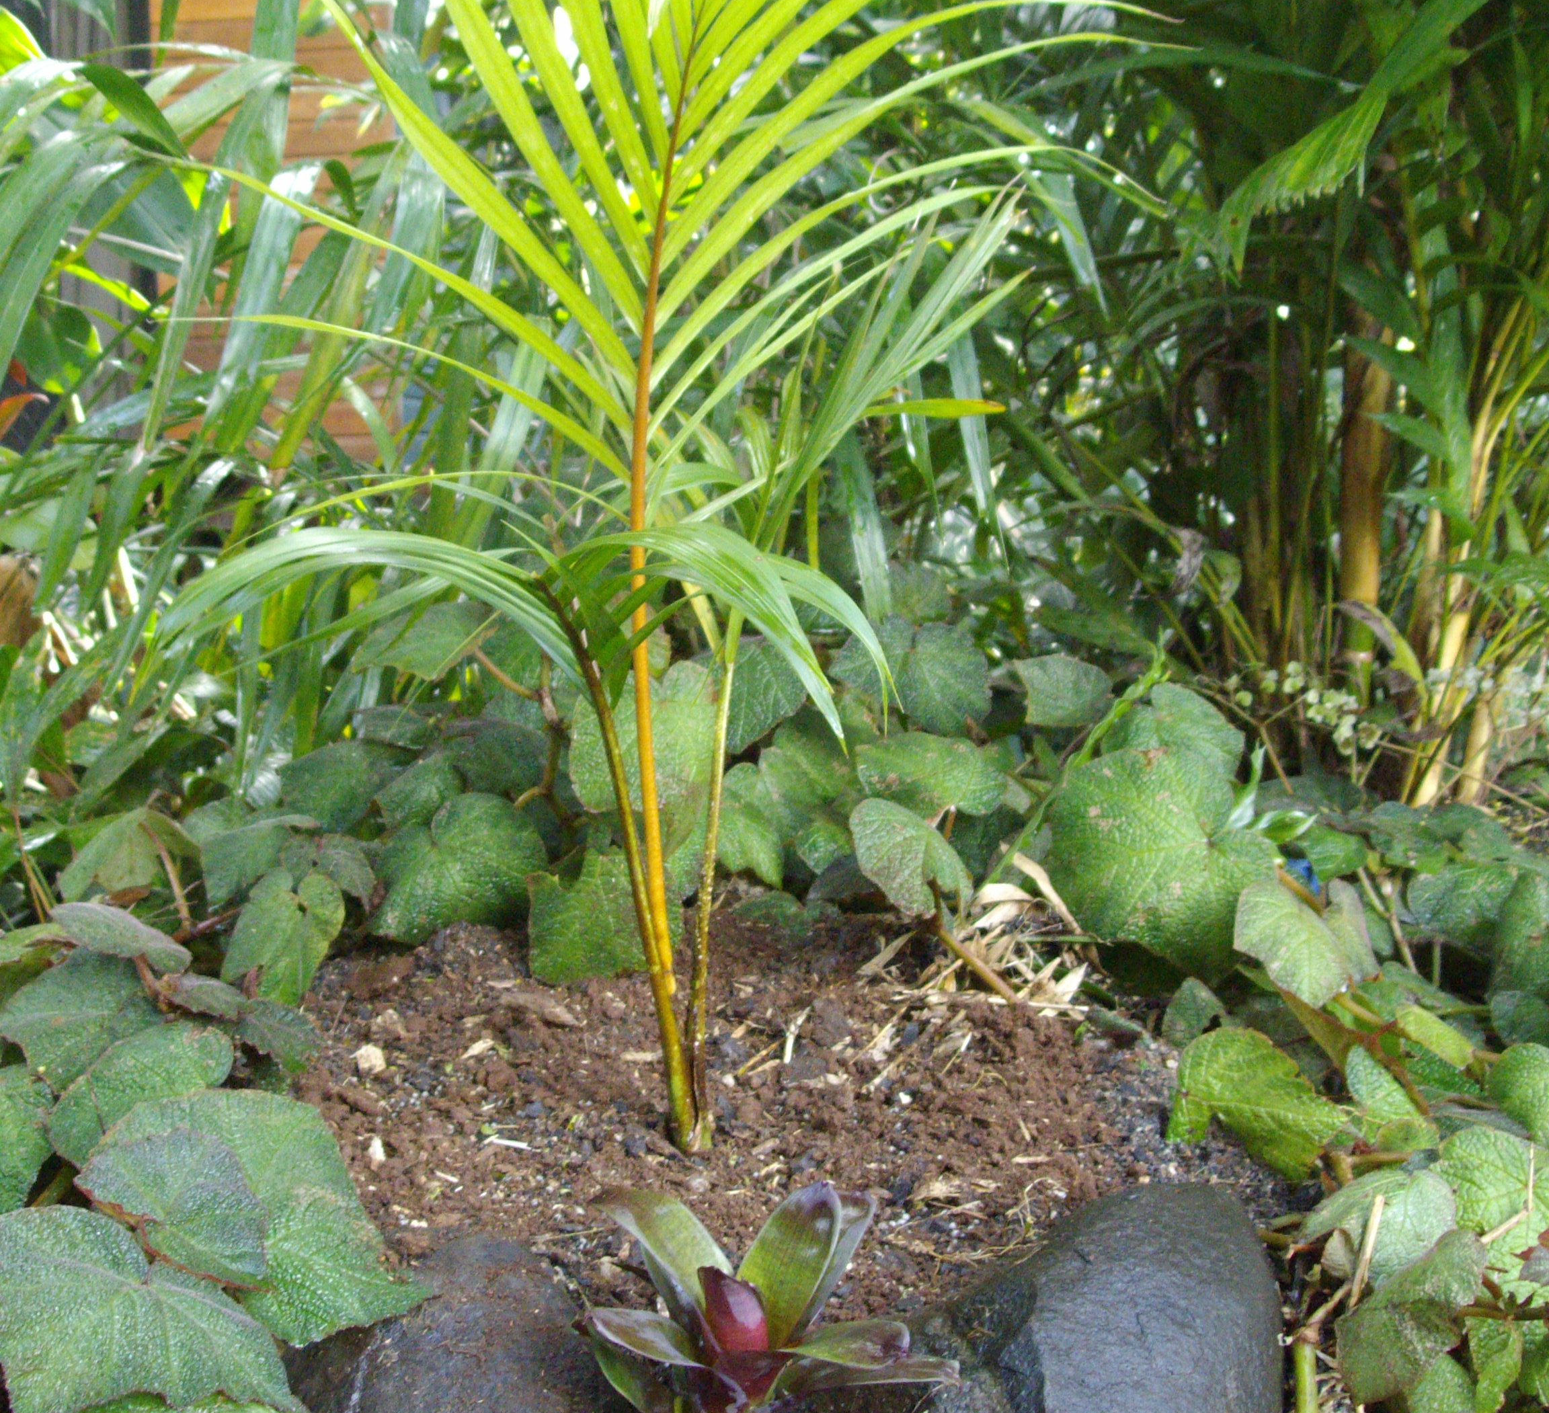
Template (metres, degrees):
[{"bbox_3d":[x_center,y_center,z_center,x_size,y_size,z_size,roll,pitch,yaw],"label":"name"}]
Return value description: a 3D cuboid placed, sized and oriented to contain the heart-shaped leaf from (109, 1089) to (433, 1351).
[{"bbox_3d":[-0.325,0.334,1.407,0.227,0.045,0.153,27,40,9],"label":"heart-shaped leaf"}]

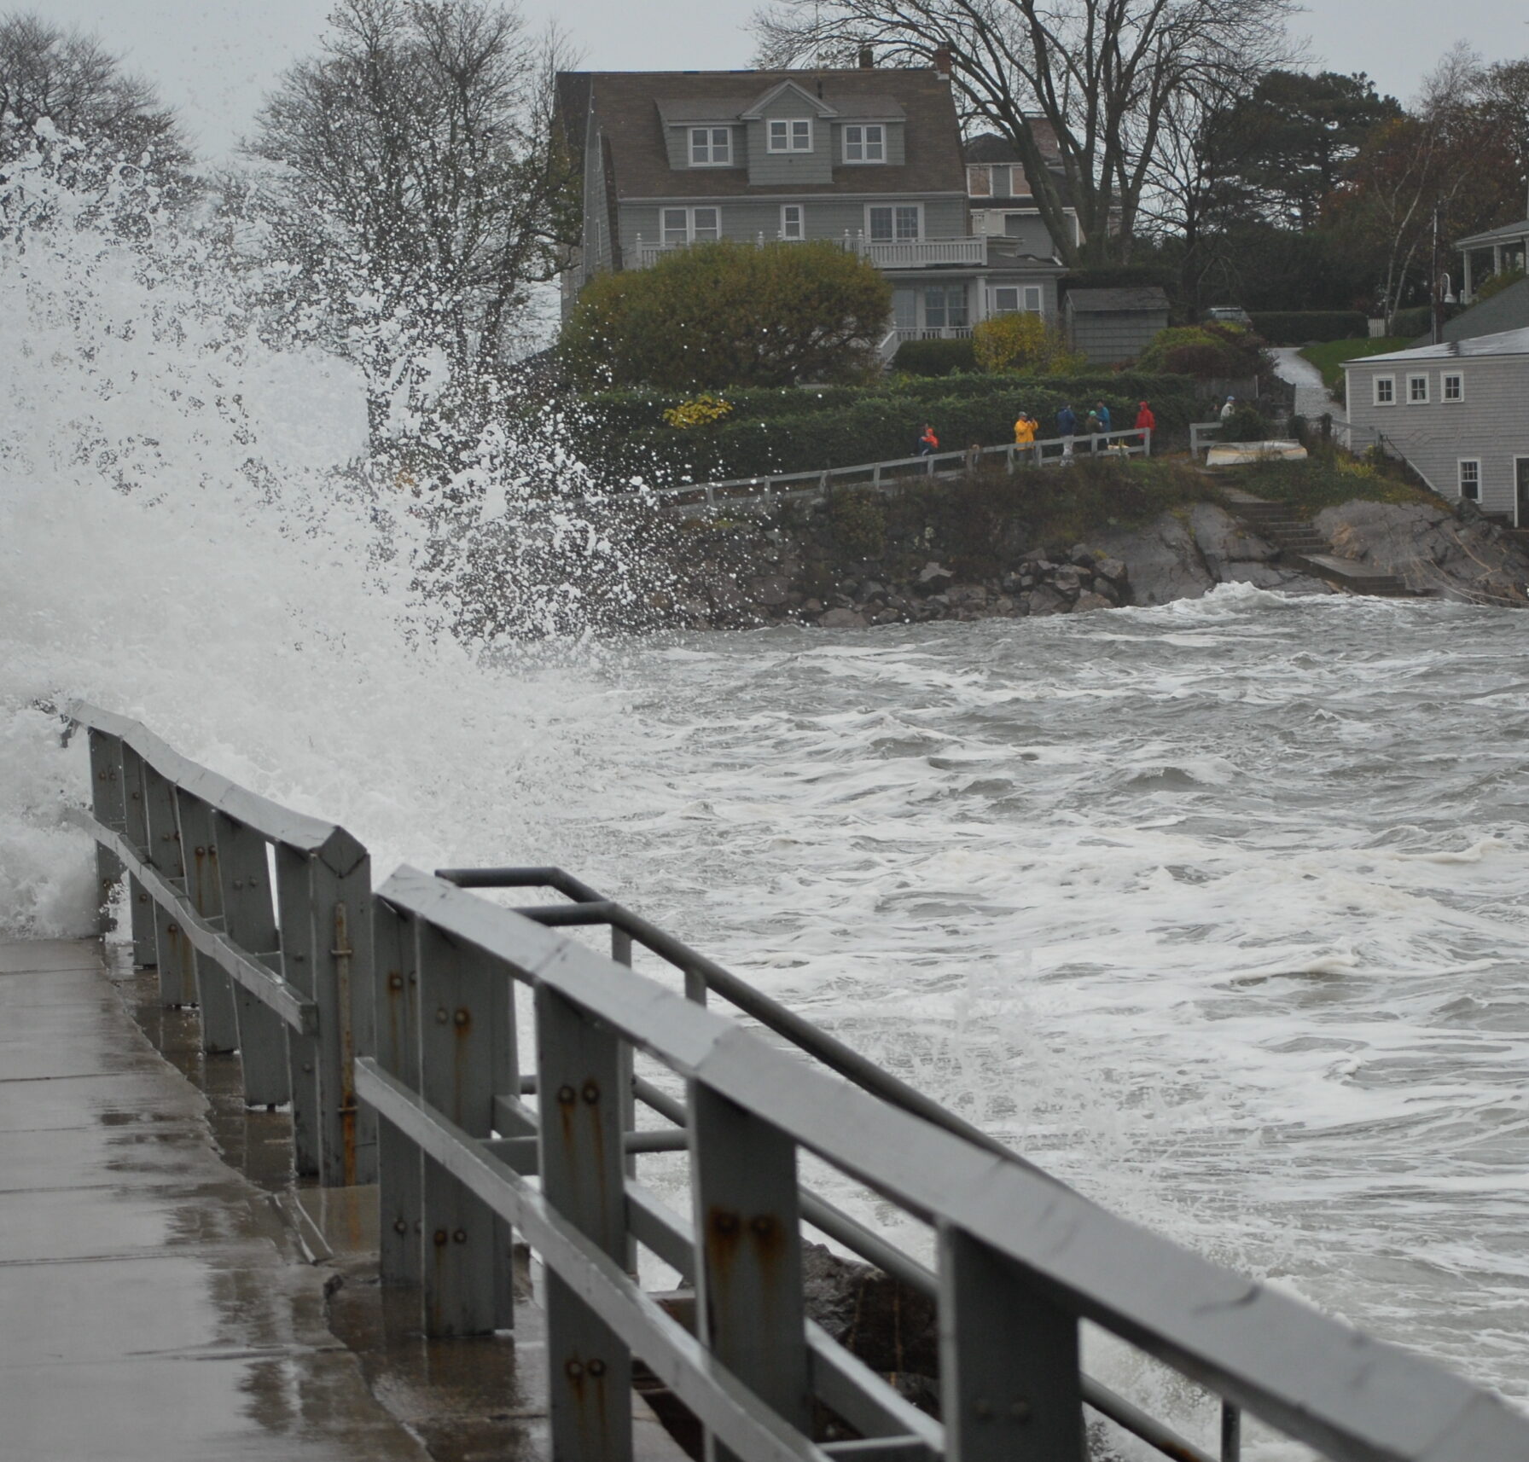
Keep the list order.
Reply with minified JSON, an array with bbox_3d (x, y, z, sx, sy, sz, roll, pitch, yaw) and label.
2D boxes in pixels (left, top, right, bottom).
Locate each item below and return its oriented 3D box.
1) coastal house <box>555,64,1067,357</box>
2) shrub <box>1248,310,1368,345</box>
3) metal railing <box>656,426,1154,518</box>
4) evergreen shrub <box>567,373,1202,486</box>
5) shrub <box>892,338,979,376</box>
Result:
[{"bbox_3d":[1.500,-18.350,176.000,15.500,10.400,12.000,-3,3,-15],"label":"coastal house"},{"bbox_3d":[21.598,-16.000,198.000,4.571,1.137,1.300,-2,3,0],"label":"shrub"},{"bbox_3d":[4.223,-7.755,149.500,14.874,2.159,0.300,-2,3,0],"label":"metal railing"},{"bbox_3d":[3.628,-9.344,154.000,19.282,3.000,4.000,-2,3,-3],"label":"evergreen shrub"},{"bbox_3d":[5.753,-12.599,168.000,2.900,1.250,1.300,-3,3,-15],"label":"shrub"}]

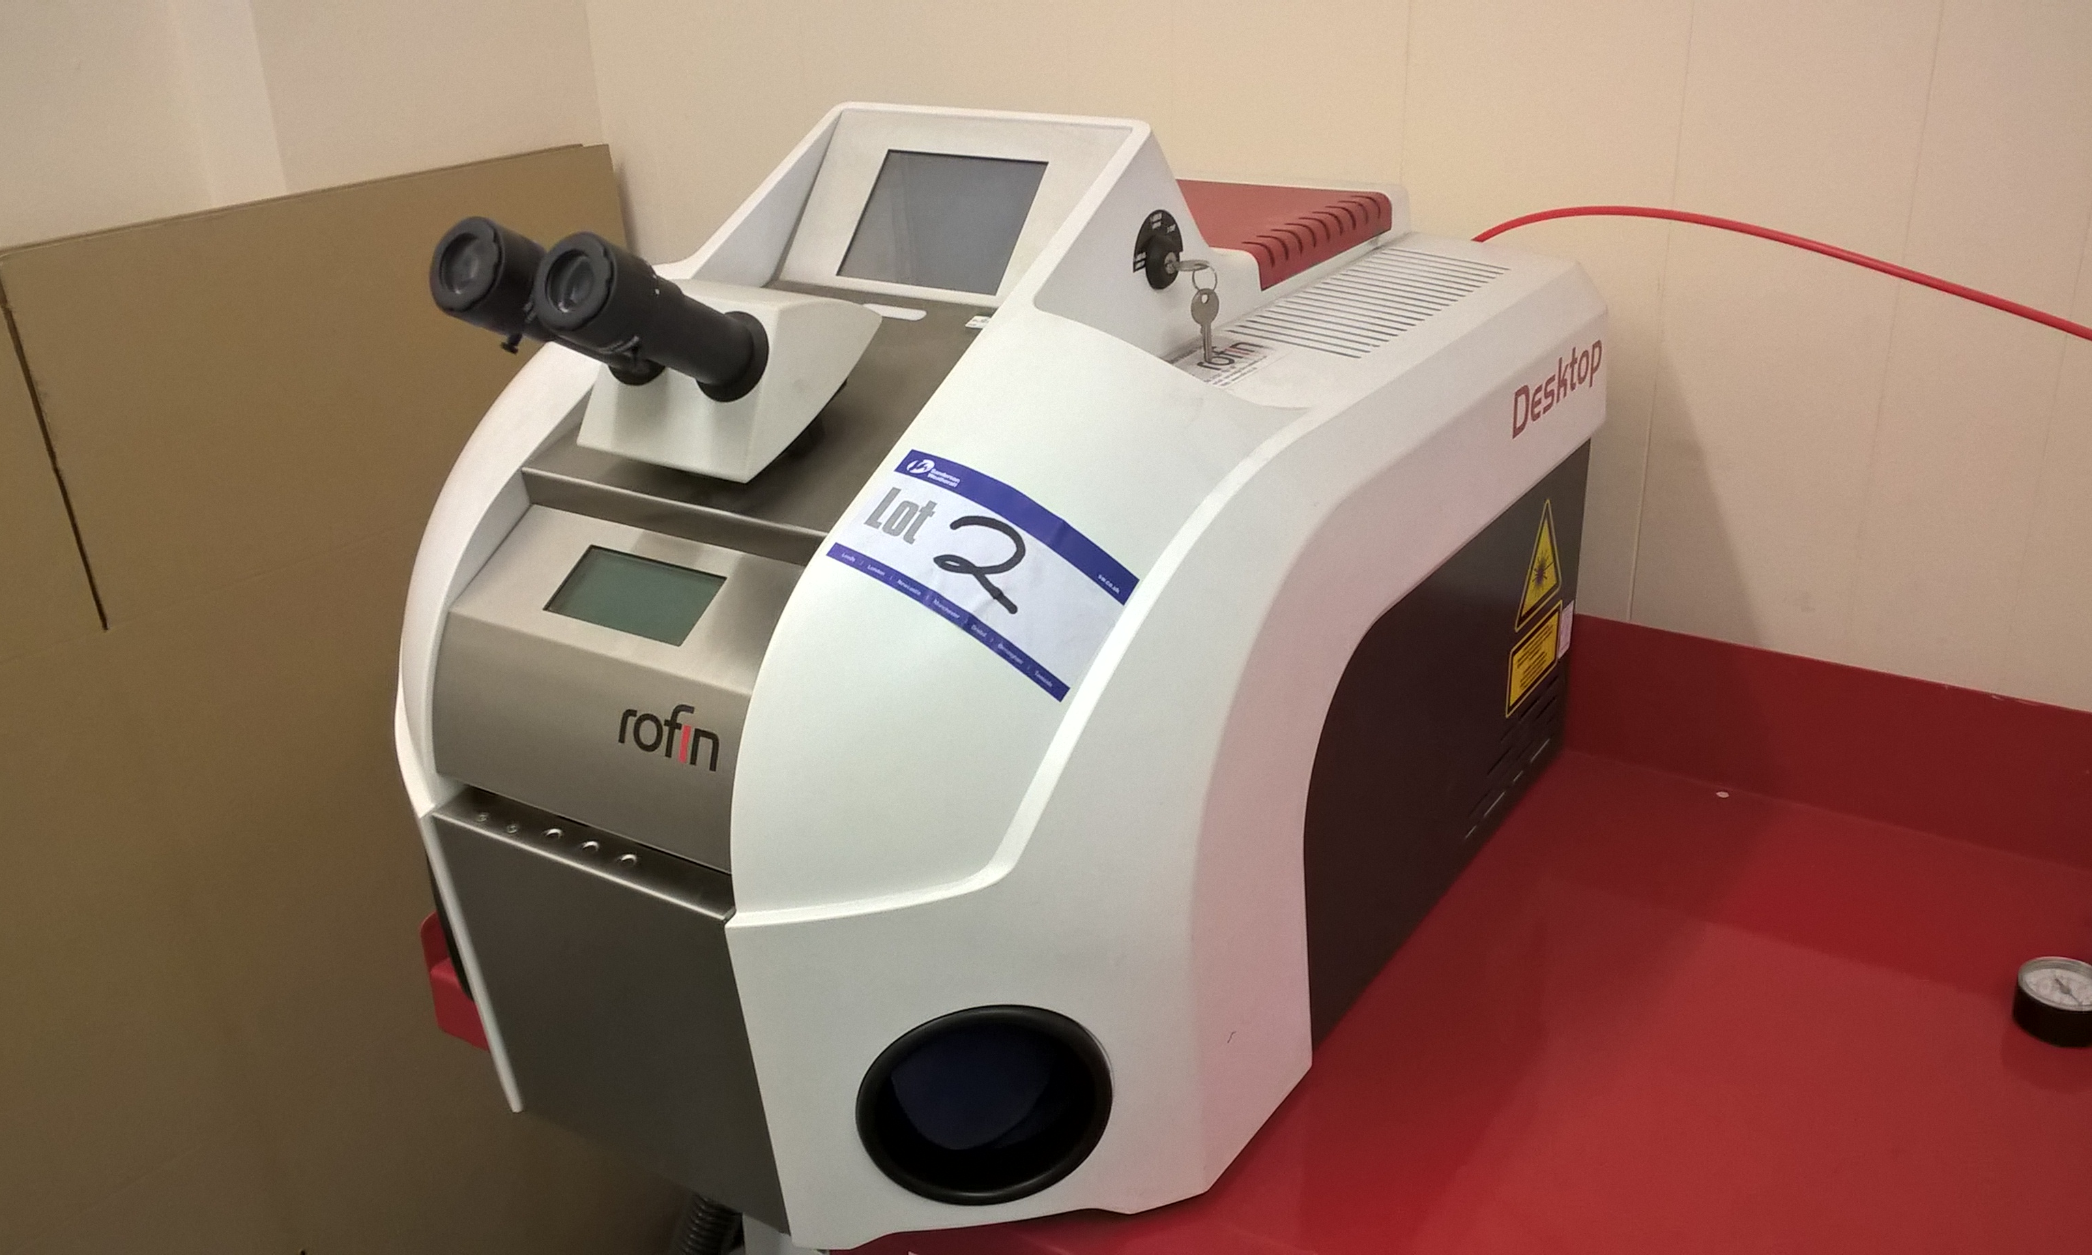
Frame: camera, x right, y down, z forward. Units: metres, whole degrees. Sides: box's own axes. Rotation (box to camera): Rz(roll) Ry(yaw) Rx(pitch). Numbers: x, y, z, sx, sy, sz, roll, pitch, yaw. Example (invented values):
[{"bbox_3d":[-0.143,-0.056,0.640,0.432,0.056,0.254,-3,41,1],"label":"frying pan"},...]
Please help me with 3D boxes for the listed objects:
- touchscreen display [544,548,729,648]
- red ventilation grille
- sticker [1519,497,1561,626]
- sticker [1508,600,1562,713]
[{"bbox_3d":[-0.211,-0.016,0.944,0.096,0.005,0.045,13,58,31],"label":"touchscreen display"},{"bbox_3d":[0.100,-0.294,1.344,0.235,0.028,0.218,13,28,31],"label":"red ventilation grille"},{"bbox_3d":[0.363,-0.053,1.332,0.002,0.085,0.096,13,28,31],"label":"sticker"},{"bbox_3d":[0.365,0.022,1.364,0.002,0.051,0.110,13,28,31],"label":"sticker"}]

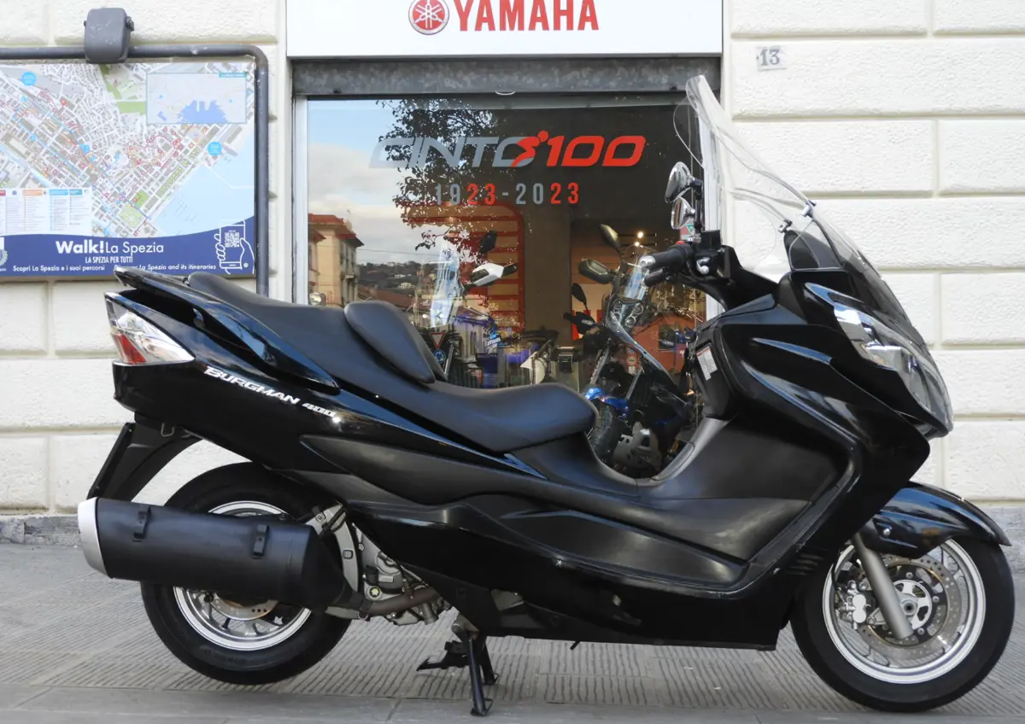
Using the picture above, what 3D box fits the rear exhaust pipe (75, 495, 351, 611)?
[{"bbox_3d":[-0.701,0.448,3.802,0.620,0.180,0.165,7,1,5],"label":"rear exhaust pipe"}]

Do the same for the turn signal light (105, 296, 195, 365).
[{"bbox_3d":[-0.868,-0.073,3.897,0.205,0.155,0.130,0,0,5],"label":"turn signal light"}]

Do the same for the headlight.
[{"bbox_3d":[0.854,-0.007,3.771,0.325,0.330,0.220,0,0,5],"label":"headlight"}]

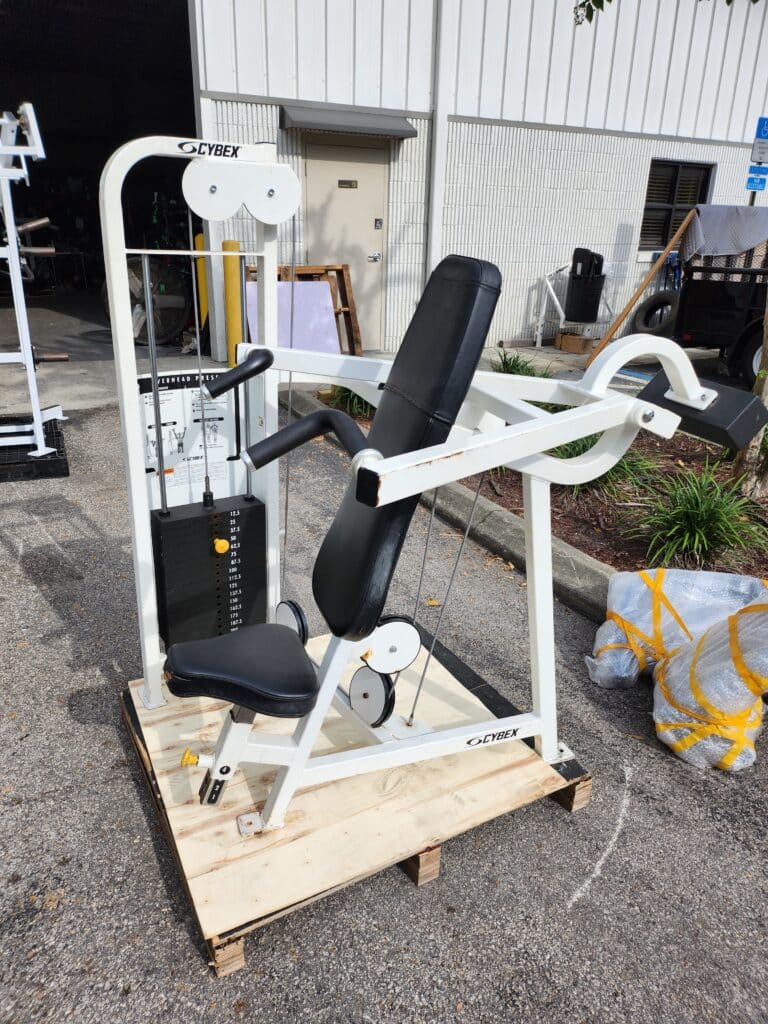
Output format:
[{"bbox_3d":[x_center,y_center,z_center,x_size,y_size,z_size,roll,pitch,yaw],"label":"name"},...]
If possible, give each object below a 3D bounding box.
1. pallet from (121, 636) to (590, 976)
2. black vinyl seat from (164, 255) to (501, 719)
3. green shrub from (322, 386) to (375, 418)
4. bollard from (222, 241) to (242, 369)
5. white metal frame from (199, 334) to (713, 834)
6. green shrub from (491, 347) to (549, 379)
[{"bbox_3d":[-0.132,0.686,2.086,1.061,0.120,0.966,-10,25,-26],"label":"pallet"},{"bbox_3d":[-0.130,-0.047,1.409,0.640,0.880,0.340,-6,24,-18],"label":"black vinyl seat"},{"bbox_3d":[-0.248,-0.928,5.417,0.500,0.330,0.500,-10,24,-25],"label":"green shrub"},{"bbox_3d":[-1.402,-1.849,6.510,0.160,1.140,0.160,-10,24,-25],"label":"bollard"},{"bbox_3d":[0.186,0.187,1.629,1.200,1.140,1.040,-6,24,-18],"label":"white metal frame"},{"bbox_3d":[1.232,-1.310,6.370,0.520,0.370,0.520,-10,24,-25],"label":"green shrub"}]

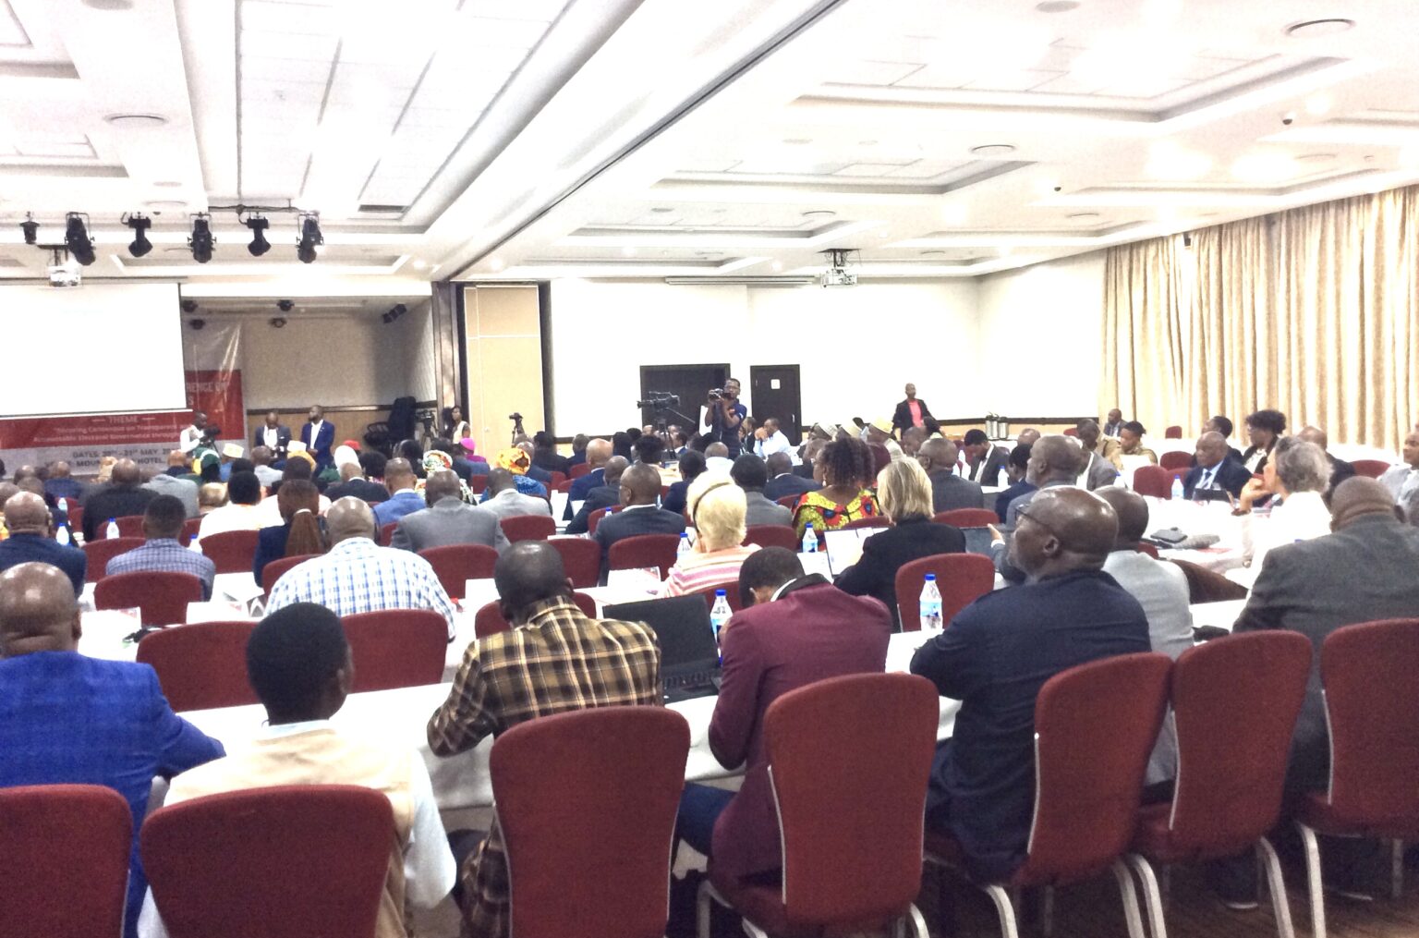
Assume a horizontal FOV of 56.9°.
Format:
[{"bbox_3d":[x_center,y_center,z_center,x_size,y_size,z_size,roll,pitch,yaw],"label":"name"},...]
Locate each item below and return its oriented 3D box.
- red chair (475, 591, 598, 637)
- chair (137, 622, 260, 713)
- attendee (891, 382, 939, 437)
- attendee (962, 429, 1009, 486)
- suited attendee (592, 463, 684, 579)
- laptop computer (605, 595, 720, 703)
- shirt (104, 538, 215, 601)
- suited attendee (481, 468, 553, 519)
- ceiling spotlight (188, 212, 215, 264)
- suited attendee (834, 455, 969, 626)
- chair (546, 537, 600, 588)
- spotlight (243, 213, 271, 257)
[{"bbox_3d":[-0.709,0.908,5.104,0.460,0.930,0.570,-3,3,-20],"label":"red chair"},{"bbox_3d":[-1.657,0.937,4.419,0.445,0.910,0.570,-3,3,-20],"label":"chair"},{"bbox_3d":[2.924,-0.337,18.641,0.620,1.786,0.420,-3,3,-16],"label":"attendee"},{"bbox_3d":[2.405,0.283,11.749,0.750,1.250,0.500,-4,3,-31],"label":"attendee"},{"bbox_3d":[-0.336,0.597,7.069,0.540,1.270,0.800,-3,3,-27],"label":"suited attendee"},{"bbox_3d":[-0.078,0.513,3.760,0.342,0.240,0.315,-4,3,-30],"label":"laptop computer"},{"bbox_3d":[-2.600,0.618,6.235,0.500,0.620,0.380,-3,3,-20],"label":"shirt"},{"bbox_3d":[-1.289,0.584,8.599,0.530,1.200,0.800,-3,3,-26],"label":"suited attendee"},{"bbox_3d":[-5.061,-2.296,13.041,0.270,0.520,0.380,-3,3,-20],"label":"ceiling spotlight"},{"bbox_3d":[0.859,0.615,6.042,0.560,1.330,0.800,-3,3,-30],"label":"suited attendee"},{"bbox_3d":[-0.855,0.798,6.951,0.470,0.920,0.580,-3,3,-20],"label":"chair"},{"bbox_3d":[-5.042,-2.607,14.600,0.300,0.480,0.300,-3,3,-20],"label":"spotlight"}]

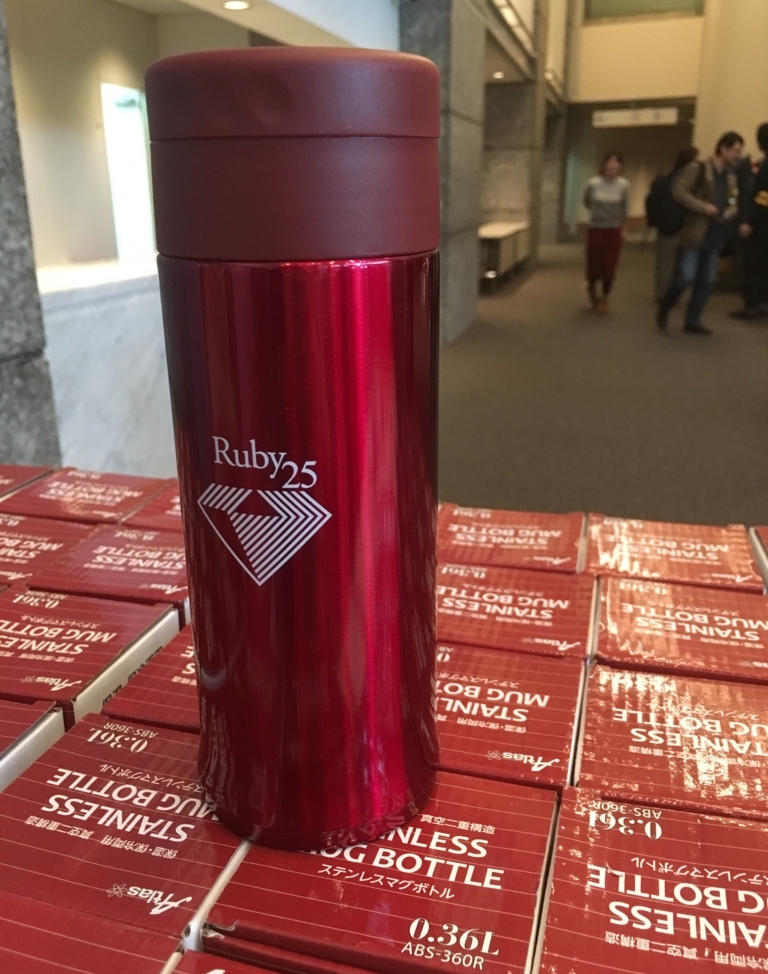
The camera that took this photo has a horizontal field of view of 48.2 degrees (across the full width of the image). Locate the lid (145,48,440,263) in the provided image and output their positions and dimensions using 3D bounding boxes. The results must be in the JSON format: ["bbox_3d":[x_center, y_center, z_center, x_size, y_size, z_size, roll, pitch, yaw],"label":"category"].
[{"bbox_3d":[-0.020,-0.074,0.195,0.065,0.039,0.065,0,19,0],"label":"lid"}]

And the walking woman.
[{"bbox_3d":[2.309,-2.643,8.945,0.480,1.580,0.360,4,19,11],"label":"walking woman"}]

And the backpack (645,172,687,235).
[{"bbox_3d":[2.529,-2.520,7.626,0.330,0.500,0.250,-13,23,-33],"label":"backpack"}]

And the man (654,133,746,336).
[{"bbox_3d":[2.777,-2.235,7.503,0.560,1.680,0.700,-13,23,-33],"label":"man"}]

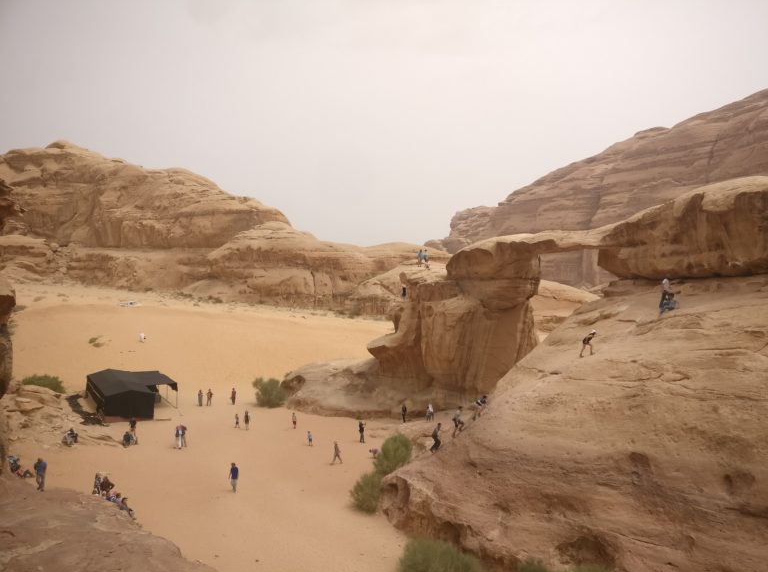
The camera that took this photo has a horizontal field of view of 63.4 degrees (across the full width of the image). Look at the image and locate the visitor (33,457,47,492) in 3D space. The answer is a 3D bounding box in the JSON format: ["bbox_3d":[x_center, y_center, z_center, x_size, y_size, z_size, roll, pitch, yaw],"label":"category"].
[{"bbox_3d":[-18.557,10.176,33.500,0.620,1.740,0.500,1,-1,14],"label":"visitor"}]

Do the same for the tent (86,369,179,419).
[{"bbox_3d":[-25.259,10.834,62.990,7.370,2.900,13.970,1,-1,-31],"label":"tent"}]

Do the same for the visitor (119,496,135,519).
[{"bbox_3d":[-12.504,10.793,30.200,0.900,0.950,0.600,1,-1,12],"label":"visitor"}]

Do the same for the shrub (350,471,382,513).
[{"bbox_3d":[-0.935,11.531,35.200,1.950,2.000,1.950,1,-1,0],"label":"shrub"}]

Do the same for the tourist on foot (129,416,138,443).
[{"bbox_3d":[-18.601,10.700,46.000,0.520,1.720,0.420,1,-1,18],"label":"tourist on foot"}]

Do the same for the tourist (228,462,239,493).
[{"bbox_3d":[-8.952,11.405,36.900,0.550,1.760,0.420,1,-1,9],"label":"tourist"}]

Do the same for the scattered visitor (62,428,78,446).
[{"bbox_3d":[-22.962,11.097,45.500,0.800,1.200,0.800,1,-1,-27],"label":"scattered visitor"}]

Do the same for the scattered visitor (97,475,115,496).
[{"bbox_3d":[-13.898,10.021,31.000,0.700,1.020,0.700,1,-1,-24],"label":"scattered visitor"}]

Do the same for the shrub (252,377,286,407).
[{"bbox_3d":[-12.133,11.262,66.000,3.500,3.100,3.300,1,-1,0],"label":"shrub"}]

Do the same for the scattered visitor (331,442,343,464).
[{"bbox_3d":[-3.442,12.166,45.200,0.750,1.700,0.500,1,-1,-9],"label":"scattered visitor"}]

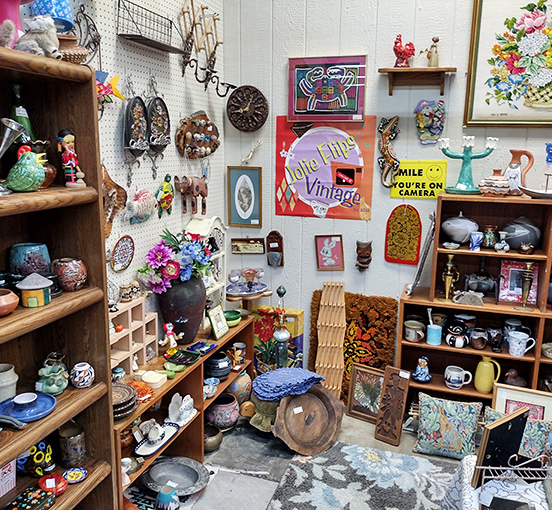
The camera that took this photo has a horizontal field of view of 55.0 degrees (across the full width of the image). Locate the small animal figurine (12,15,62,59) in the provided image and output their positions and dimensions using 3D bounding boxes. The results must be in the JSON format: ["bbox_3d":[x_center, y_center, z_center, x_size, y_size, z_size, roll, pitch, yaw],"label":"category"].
[{"bbox_3d":[-0.656,-0.610,1.464,0.140,0.120,0.105,8,14,32],"label":"small animal figurine"}]

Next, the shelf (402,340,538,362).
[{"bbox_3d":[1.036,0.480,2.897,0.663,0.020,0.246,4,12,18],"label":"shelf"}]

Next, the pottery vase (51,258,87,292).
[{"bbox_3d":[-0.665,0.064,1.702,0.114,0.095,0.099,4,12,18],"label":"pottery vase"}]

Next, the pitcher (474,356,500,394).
[{"bbox_3d":[1.095,0.612,2.740,0.120,0.190,0.096,4,12,16],"label":"pitcher"}]

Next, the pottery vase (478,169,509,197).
[{"bbox_3d":[1.113,-0.362,2.694,0.148,0.135,0.148,5,12,18],"label":"pottery vase"}]

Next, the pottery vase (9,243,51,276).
[{"bbox_3d":[-0.780,0.043,1.685,0.118,0.142,0.118,4,12,18],"label":"pottery vase"}]

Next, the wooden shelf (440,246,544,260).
[{"bbox_3d":[1.110,-0.029,2.754,0.494,0.020,0.300,5,12,19],"label":"wooden shelf"}]

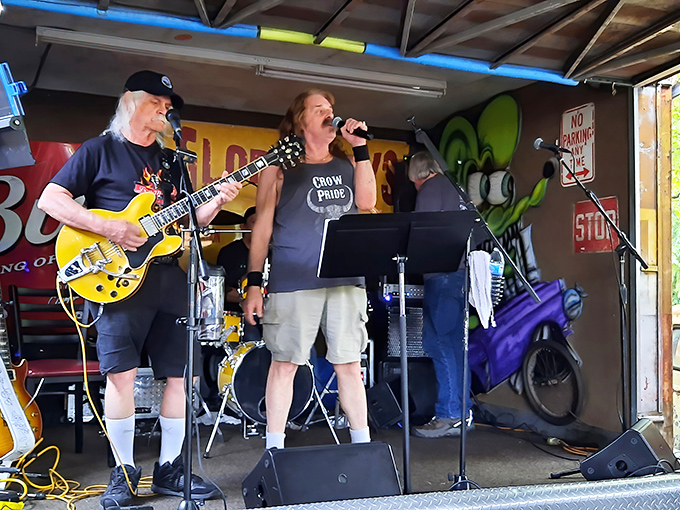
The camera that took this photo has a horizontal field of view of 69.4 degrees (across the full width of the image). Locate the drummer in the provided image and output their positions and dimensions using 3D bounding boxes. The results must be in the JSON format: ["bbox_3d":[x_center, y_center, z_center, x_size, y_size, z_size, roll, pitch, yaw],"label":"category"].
[{"bbox_3d":[-0.609,0.366,3.420,0.580,1.380,0.750,2,-3,-18],"label":"drummer"}]

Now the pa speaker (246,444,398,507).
[{"bbox_3d":[-0.070,0.844,1.860,0.500,0.290,0.360,2,-3,-19],"label":"pa speaker"}]

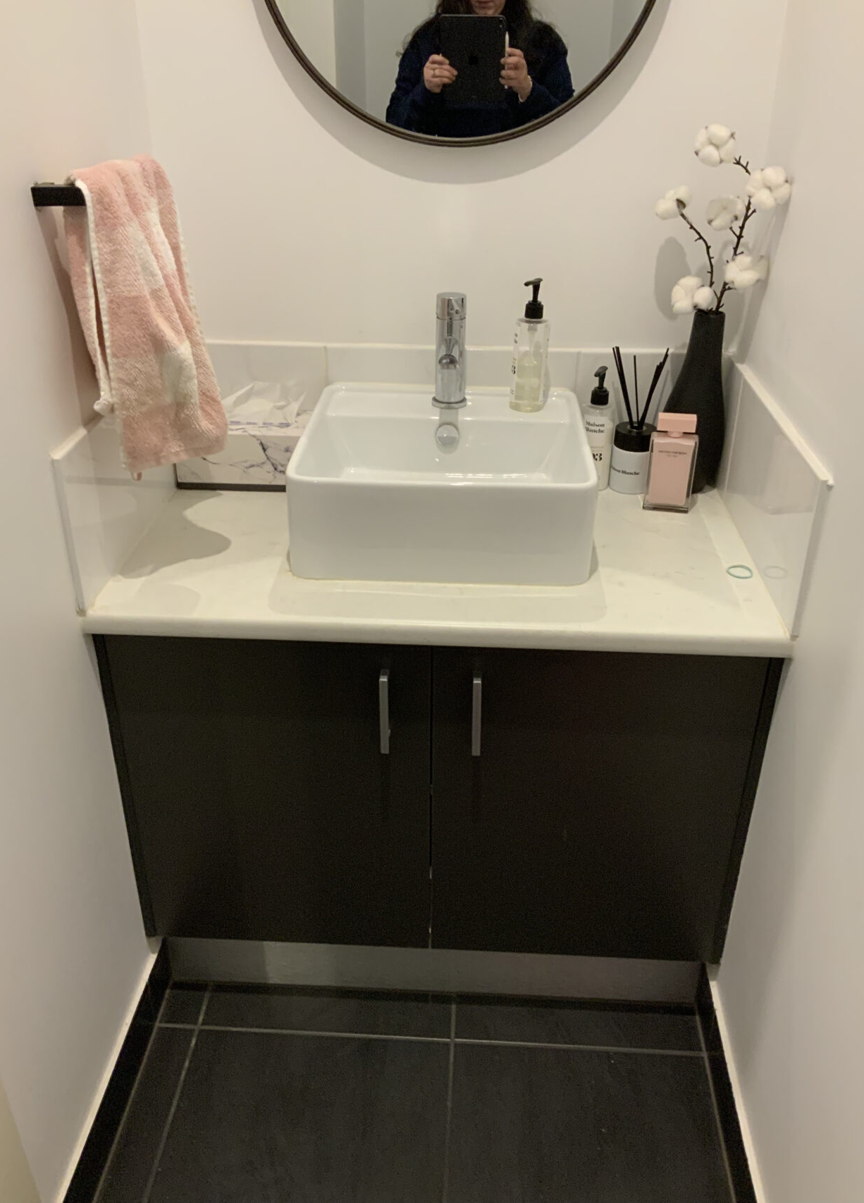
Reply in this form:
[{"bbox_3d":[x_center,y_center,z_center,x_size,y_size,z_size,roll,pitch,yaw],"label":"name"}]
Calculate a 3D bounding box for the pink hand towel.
[{"bbox_3d":[-0.347,-0.364,1.276,0.115,0.360,0.310,2,29,2],"label":"pink hand towel"}]

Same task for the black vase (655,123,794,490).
[{"bbox_3d":[0.388,-0.398,1.459,0.155,0.525,0.155,2,29,2],"label":"black vase"}]

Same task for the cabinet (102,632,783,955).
[{"bbox_3d":[0.013,0.159,1.596,0.856,0.528,0.530,2,29,2],"label":"cabinet"}]

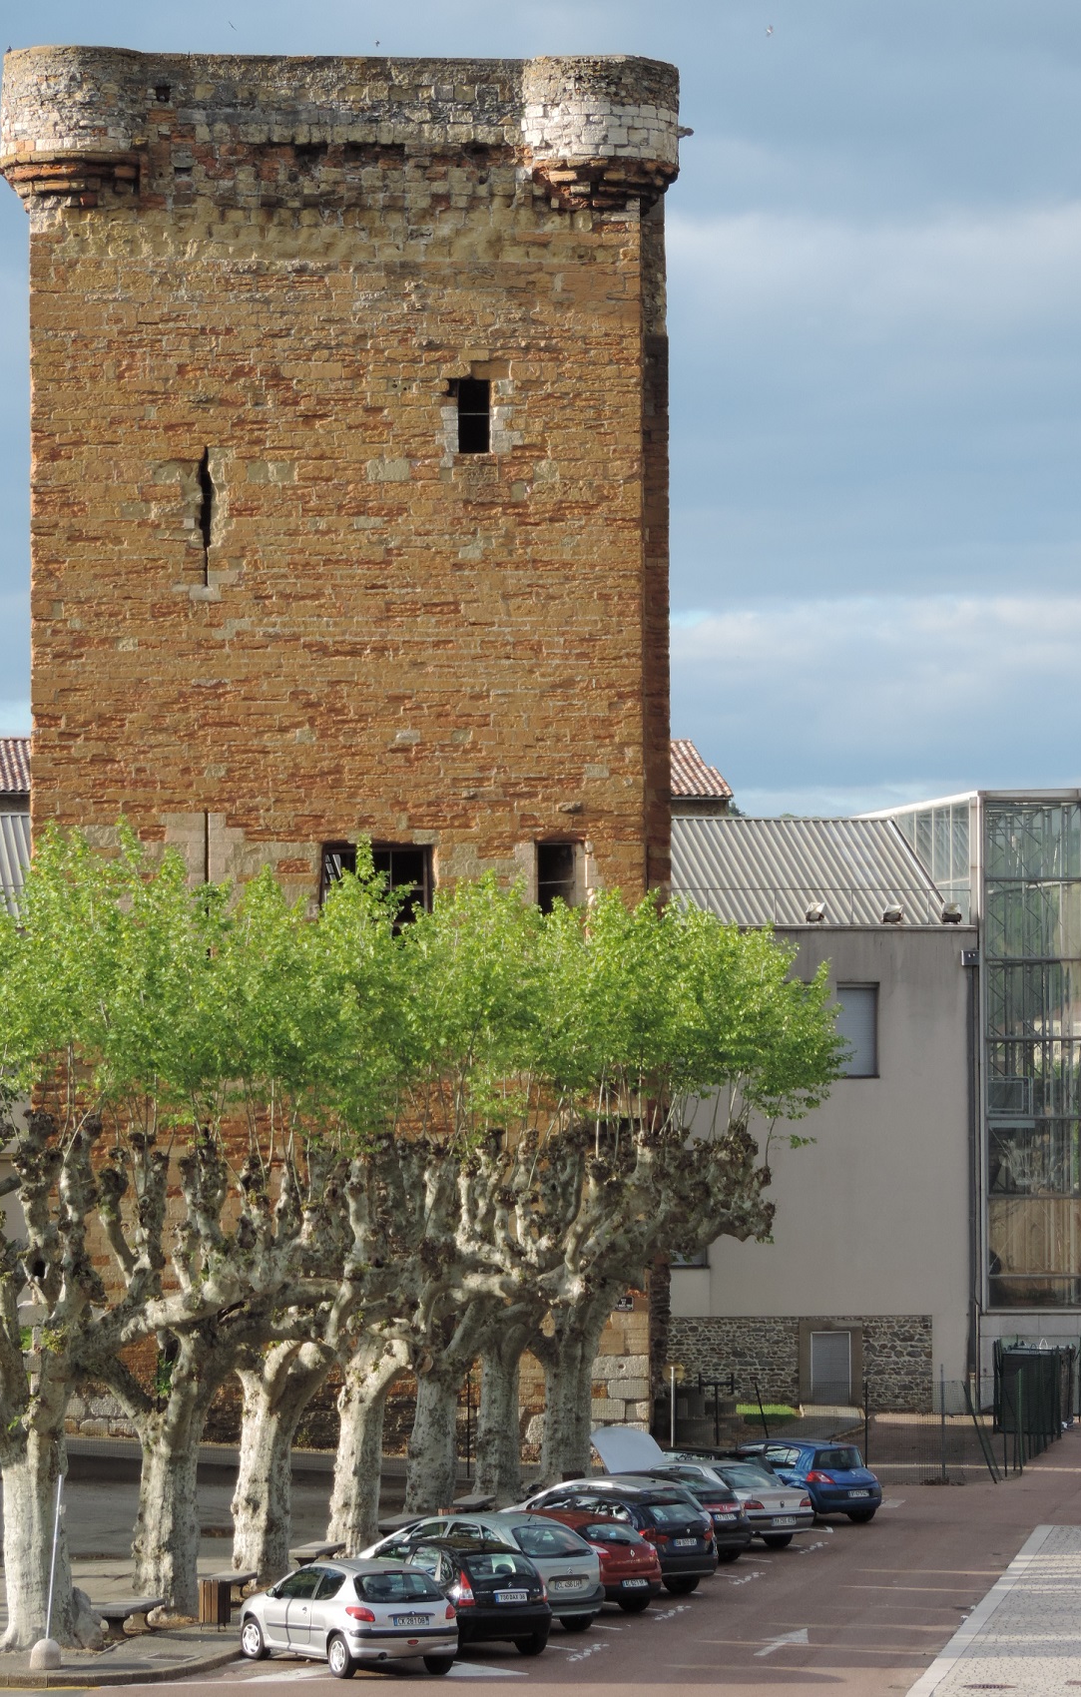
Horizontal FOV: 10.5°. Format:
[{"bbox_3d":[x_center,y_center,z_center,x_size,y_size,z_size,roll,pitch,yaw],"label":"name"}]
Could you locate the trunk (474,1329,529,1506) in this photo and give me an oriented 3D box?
[{"bbox_3d":[-0.708,10.336,106.495,1.000,3.264,0.950,0,-2,0],"label":"trunk"}]

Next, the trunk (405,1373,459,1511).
[{"bbox_3d":[-1.887,10.376,101.490,0.960,2.745,0.900,0,-2,0],"label":"trunk"}]

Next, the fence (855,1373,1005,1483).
[{"bbox_3d":[7.706,11.687,117.842,3.100,2.060,0.300,0,-3,0],"label":"fence"}]

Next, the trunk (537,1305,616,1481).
[{"bbox_3d":[0.666,10.393,111.596,1.350,3.602,1.100,-1,-2,12],"label":"trunk"}]

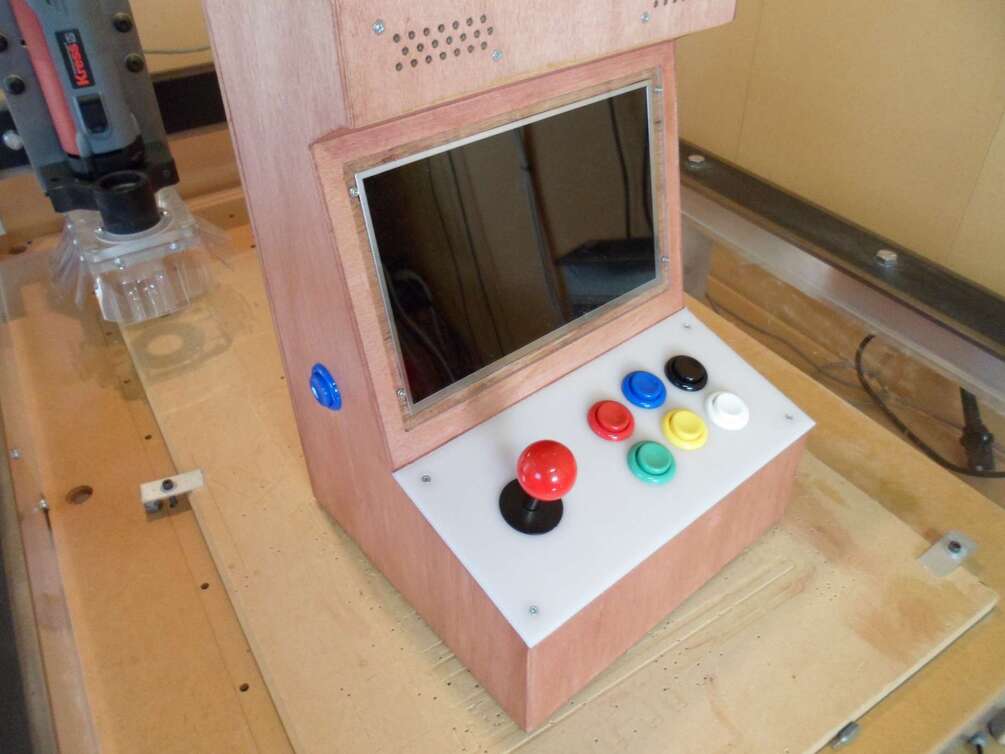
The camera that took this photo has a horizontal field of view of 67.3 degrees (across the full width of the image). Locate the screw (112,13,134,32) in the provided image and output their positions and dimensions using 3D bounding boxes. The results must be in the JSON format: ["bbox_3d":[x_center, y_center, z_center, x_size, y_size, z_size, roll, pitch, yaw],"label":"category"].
[{"bbox_3d":[-0.356,-0.333,0.708,0.017,0.017,0.011,-21,42,-24],"label":"screw"}]

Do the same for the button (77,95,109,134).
[{"bbox_3d":[-0.364,-0.233,0.669,0.018,0.032,0.008,-21,42,-24],"label":"button"}]

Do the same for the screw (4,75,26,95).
[{"bbox_3d":[-0.445,-0.267,0.690,0.018,0.018,0.011,-21,42,-24],"label":"screw"}]

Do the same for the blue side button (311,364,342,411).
[{"bbox_3d":[-0.116,0.008,0.487,0.009,0.035,0.035,-28,46,-31],"label":"blue side button"}]

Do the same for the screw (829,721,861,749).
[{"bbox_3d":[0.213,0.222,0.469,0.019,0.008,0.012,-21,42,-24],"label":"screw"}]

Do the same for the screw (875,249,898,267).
[{"bbox_3d":[0.350,-0.108,0.687,0.018,0.008,0.018,-21,42,-24],"label":"screw"}]

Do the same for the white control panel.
[{"bbox_3d":[0.082,0.048,0.514,0.287,0.004,0.132,-28,62,-31],"label":"white control panel"}]

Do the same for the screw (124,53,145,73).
[{"bbox_3d":[-0.356,-0.304,0.730,0.017,0.017,0.011,-21,42,-24],"label":"screw"}]

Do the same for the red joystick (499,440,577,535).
[{"bbox_3d":[0.023,0.062,0.448,0.040,0.058,0.040,7,50,-8],"label":"red joystick"}]

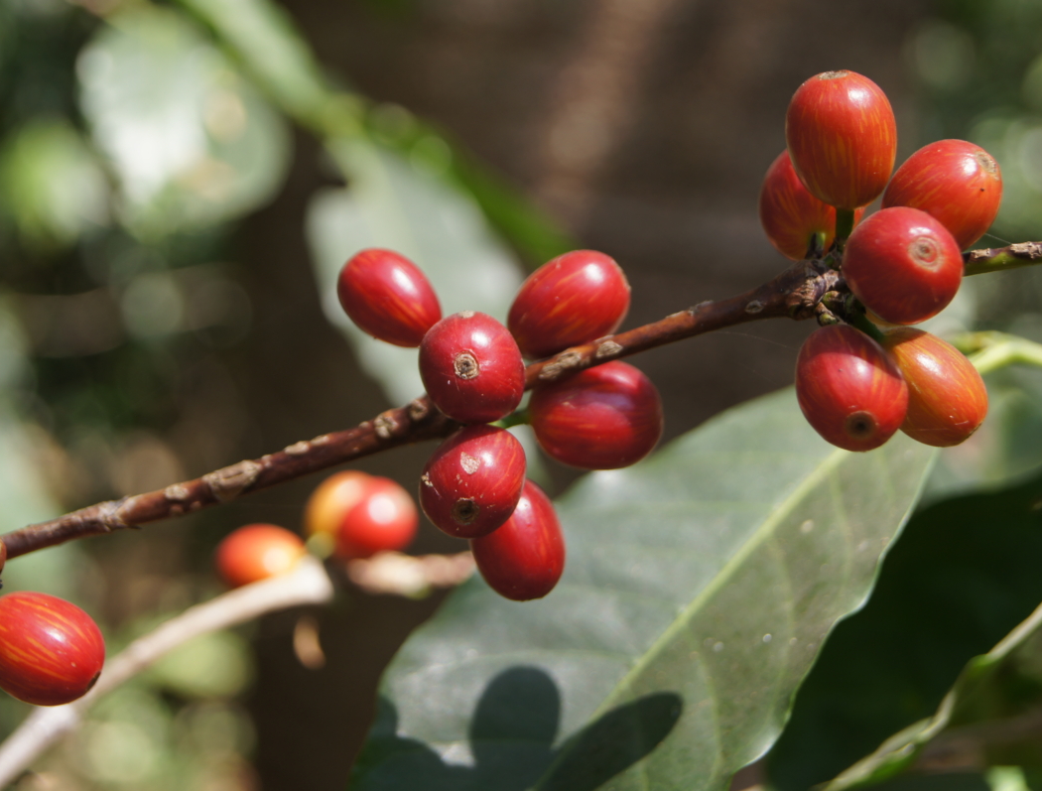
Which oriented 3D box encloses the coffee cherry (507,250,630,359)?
[{"bbox_3d":[0.006,-0.011,0.337,0.016,0.012,0.012,-32,0,-6],"label":"coffee cherry"}]

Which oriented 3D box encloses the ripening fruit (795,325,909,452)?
[{"bbox_3d":[0.040,-0.001,0.328,0.013,0.014,0.016,-18,37,7],"label":"ripening fruit"}]

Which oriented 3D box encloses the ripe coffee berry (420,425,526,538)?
[{"bbox_3d":[-0.006,0.010,0.327,0.013,0.013,0.016,0,28,7],"label":"ripe coffee berry"}]

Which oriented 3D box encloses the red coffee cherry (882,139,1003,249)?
[{"bbox_3d":[0.054,-0.025,0.342,0.016,0.013,0.013,-41,0,30],"label":"red coffee cherry"}]

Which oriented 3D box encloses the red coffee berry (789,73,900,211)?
[{"bbox_3d":[0.040,-0.032,0.334,0.013,0.017,0.013,-2,15,7],"label":"red coffee berry"}]

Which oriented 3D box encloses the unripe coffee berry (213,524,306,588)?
[{"bbox_3d":[-0.043,0.027,0.450,0.015,0.012,0.012,-6,-3,-15],"label":"unripe coffee berry"}]

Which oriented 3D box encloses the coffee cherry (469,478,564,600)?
[{"bbox_3d":[0.000,0.018,0.345,0.011,0.016,0.013,-13,12,-1],"label":"coffee cherry"}]

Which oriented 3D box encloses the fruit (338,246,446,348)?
[{"bbox_3d":[-0.017,-0.012,0.347,0.015,0.011,0.013,38,0,6],"label":"fruit"}]

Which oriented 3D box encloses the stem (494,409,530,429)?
[{"bbox_3d":[-0.001,0.003,0.334,0.005,0.002,0.002,-21,0,0],"label":"stem"}]

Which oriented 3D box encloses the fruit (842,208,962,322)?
[{"bbox_3d":[0.045,-0.015,0.322,0.014,0.013,0.016,-29,-2,-26],"label":"fruit"}]

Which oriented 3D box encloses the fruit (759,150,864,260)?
[{"bbox_3d":[0.037,-0.024,0.343,0.013,0.013,0.016,0,30,-9],"label":"fruit"}]

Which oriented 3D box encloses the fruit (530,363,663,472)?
[{"bbox_3d":[0.009,0.002,0.337,0.017,0.013,0.013,6,0,-12],"label":"fruit"}]

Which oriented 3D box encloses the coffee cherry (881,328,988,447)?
[{"bbox_3d":[0.052,-0.001,0.339,0.012,0.017,0.012,-42,0,0],"label":"coffee cherry"}]

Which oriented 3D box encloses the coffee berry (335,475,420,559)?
[{"bbox_3d":[-0.024,0.020,0.450,0.012,0.012,0.015,-24,-2,-44],"label":"coffee berry"}]

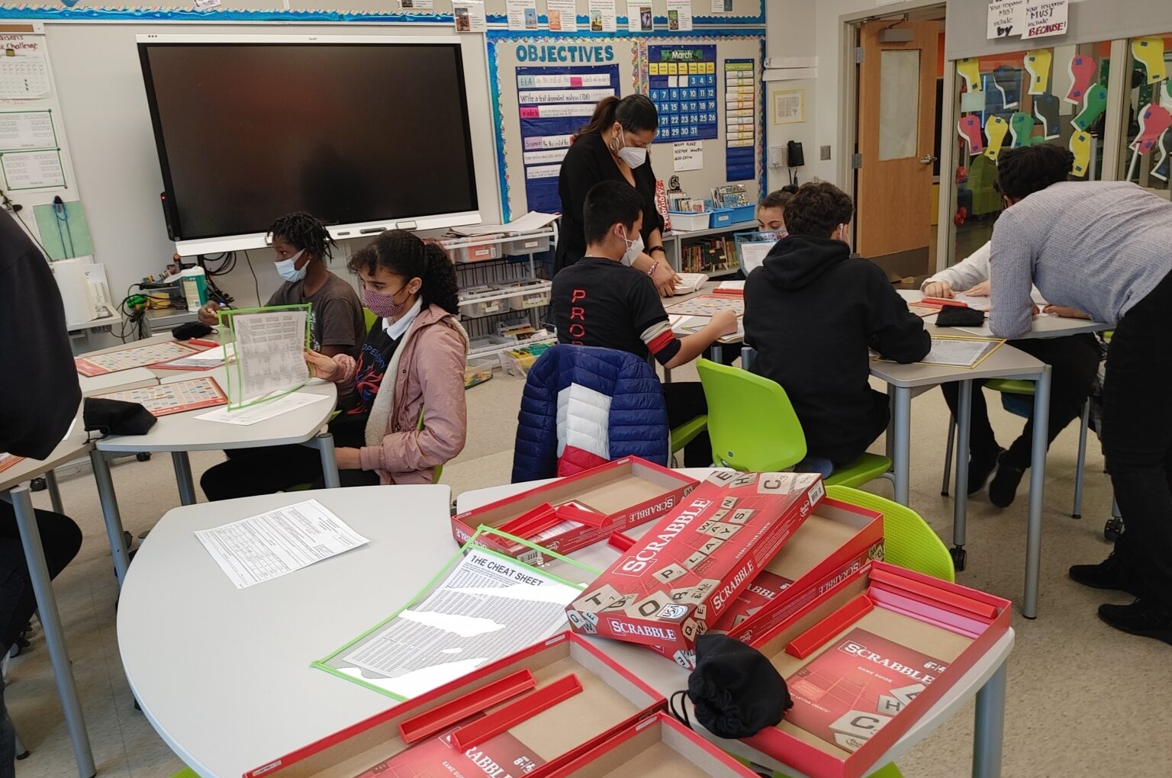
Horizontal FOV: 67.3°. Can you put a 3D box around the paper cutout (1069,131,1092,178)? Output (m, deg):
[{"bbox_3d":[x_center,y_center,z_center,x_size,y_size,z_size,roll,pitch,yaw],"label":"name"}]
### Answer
[{"bbox_3d":[3.110,-1.471,5.536,0.010,0.285,0.135,-12,17,-27],"label":"paper cutout"}]

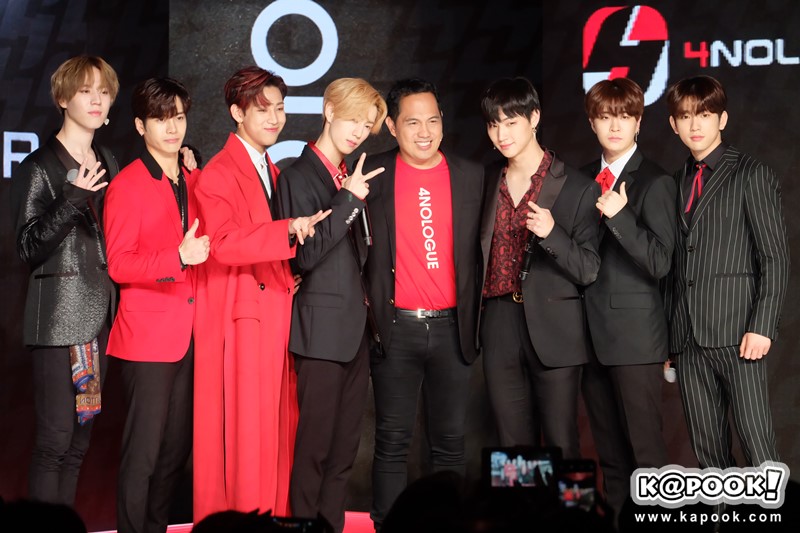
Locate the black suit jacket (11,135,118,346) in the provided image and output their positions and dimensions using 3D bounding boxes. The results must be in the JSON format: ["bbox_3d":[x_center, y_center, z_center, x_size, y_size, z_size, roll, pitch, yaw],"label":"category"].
[{"bbox_3d":[-1.139,-0.087,12.400,0.520,0.740,0.330,-1,2,-35],"label":"black suit jacket"}]

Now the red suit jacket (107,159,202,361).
[{"bbox_3d":[-0.831,-0.031,12.200,0.470,0.730,0.330,-2,3,-40],"label":"red suit jacket"}]

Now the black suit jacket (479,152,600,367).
[{"bbox_3d":[0.476,-0.024,12.300,0.490,0.750,0.330,1,2,28],"label":"black suit jacket"}]

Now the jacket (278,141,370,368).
[{"bbox_3d":[-0.254,-0.044,12.200,0.340,0.750,0.460,2,3,42],"label":"jacket"}]

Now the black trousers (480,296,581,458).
[{"bbox_3d":[0.449,0.564,12.300,0.370,0.920,0.270,1,2,25],"label":"black trousers"}]

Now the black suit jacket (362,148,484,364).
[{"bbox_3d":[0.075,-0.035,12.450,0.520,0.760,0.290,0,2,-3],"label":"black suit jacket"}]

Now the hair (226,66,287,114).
[{"bbox_3d":[-0.502,-0.604,12.350,0.190,0.175,0.220,-2,3,-38],"label":"hair"}]

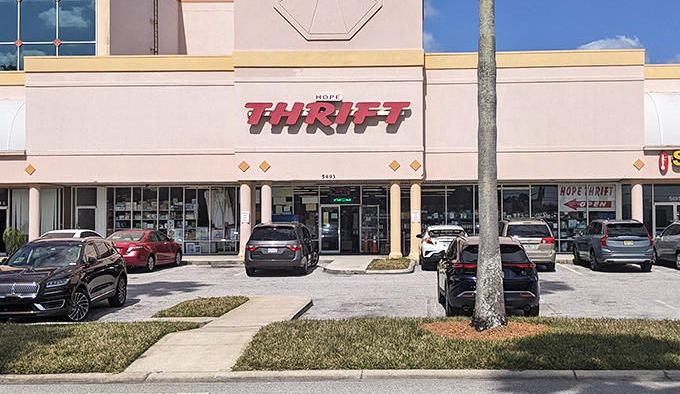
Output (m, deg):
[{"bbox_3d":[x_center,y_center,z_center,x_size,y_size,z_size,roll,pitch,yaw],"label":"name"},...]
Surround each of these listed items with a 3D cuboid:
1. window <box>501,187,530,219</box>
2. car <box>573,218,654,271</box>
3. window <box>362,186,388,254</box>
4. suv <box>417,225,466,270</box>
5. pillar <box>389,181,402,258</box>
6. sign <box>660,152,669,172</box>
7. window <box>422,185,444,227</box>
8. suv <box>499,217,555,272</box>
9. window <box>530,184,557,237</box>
[{"bbox_3d":[8.235,0.743,24.784,1.321,2.579,0.120,0,-1,2],"label":"window"},{"bbox_3d":[10.128,1.741,20.057,1.940,1.776,4.950,0,-1,13],"label":"car"},{"bbox_3d":[1.559,1.032,23.300,1.150,3.000,0.120,0,-1,0],"label":"window"},{"bbox_3d":[3.870,1.810,19.800,1.800,1.560,4.360,0,-1,7],"label":"suv"},{"bbox_3d":[2.290,0.930,21.750,0.520,3.160,0.520,0,-1,0],"label":"pillar"},{"bbox_3d":[13.062,-1.381,21.350,0.370,0.820,0.160,0,-1,0],"label":"sign"},{"bbox_3d":[4.363,0.767,24.886,1.261,2.595,0.120,0,-1,2],"label":"window"},{"bbox_3d":[6.340,1.670,19.600,1.960,1.760,5.050,0,-1,8],"label":"suv"},{"bbox_3d":[8.964,0.745,23.250,1.230,2.750,0.120,0,-1,0],"label":"window"}]

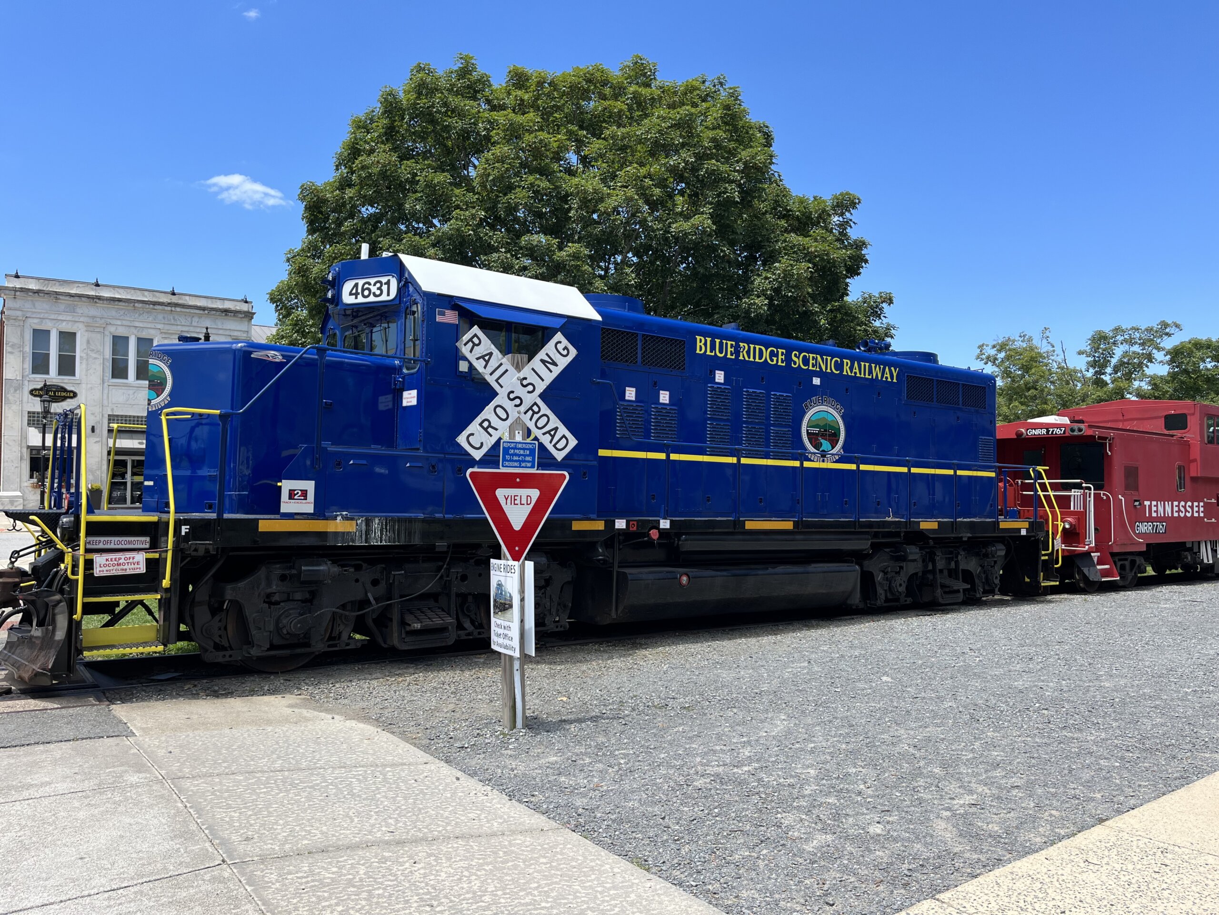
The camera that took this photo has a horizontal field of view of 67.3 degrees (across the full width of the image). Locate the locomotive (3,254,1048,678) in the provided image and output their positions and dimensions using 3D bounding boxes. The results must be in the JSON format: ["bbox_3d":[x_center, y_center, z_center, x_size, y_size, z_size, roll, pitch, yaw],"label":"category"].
[{"bbox_3d":[1.181,0.182,13.376,16.800,4.420,3.100,3,-3,-37],"label":"locomotive"}]

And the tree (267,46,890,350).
[{"bbox_3d":[-0.610,-3.900,23.700,16.000,13.100,15.000,1,-3,-2],"label":"tree"}]

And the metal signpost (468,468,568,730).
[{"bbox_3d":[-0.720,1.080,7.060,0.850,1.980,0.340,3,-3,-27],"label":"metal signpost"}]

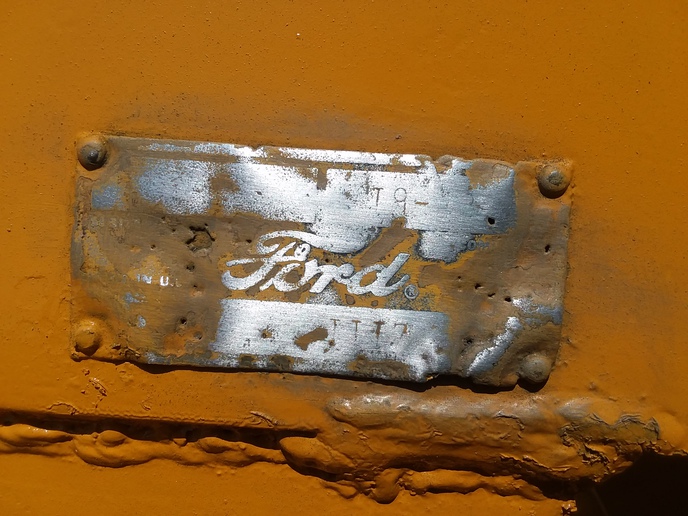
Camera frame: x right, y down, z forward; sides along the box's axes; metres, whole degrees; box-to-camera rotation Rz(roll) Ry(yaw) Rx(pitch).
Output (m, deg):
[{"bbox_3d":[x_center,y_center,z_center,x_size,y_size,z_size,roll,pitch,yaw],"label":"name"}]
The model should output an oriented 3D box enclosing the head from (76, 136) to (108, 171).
[{"bbox_3d":[-0.061,-0.026,0.140,0.007,0.007,0.003,4,5,2],"label":"head"}]

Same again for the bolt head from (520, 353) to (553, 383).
[{"bbox_3d":[0.047,0.026,0.140,0.008,0.008,0.004,4,5,2],"label":"bolt head"}]

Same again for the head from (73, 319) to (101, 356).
[{"bbox_3d":[-0.064,0.019,0.144,0.007,0.007,0.003,4,5,2],"label":"head"}]

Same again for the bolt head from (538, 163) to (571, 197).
[{"bbox_3d":[0.050,-0.019,0.136,0.007,0.007,0.003,4,5,2],"label":"bolt head"}]

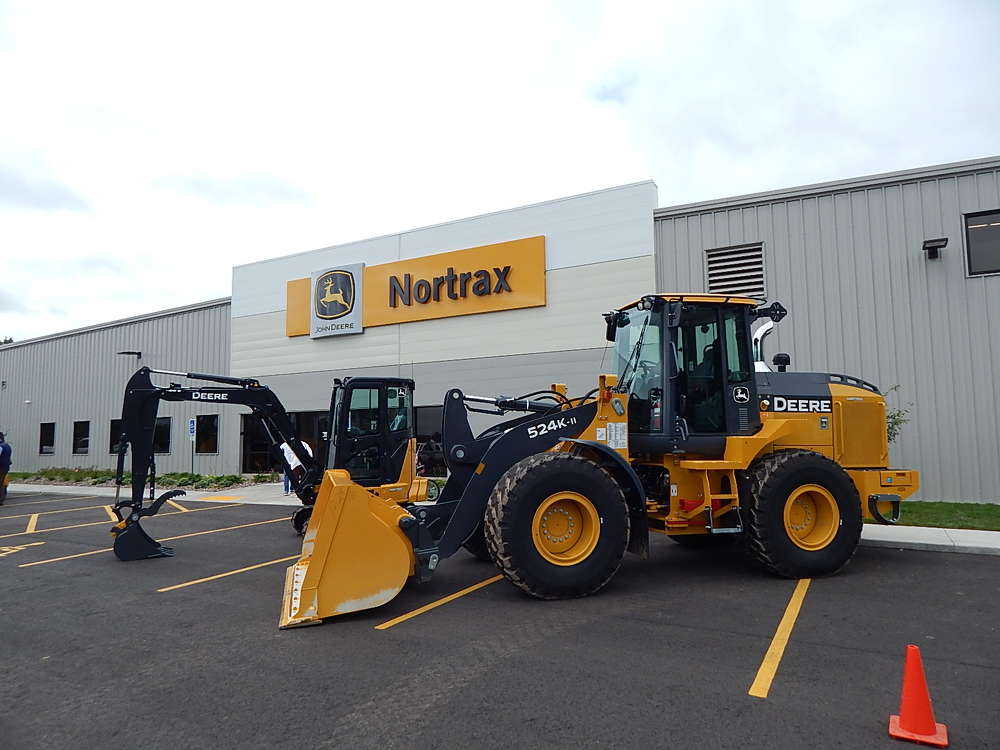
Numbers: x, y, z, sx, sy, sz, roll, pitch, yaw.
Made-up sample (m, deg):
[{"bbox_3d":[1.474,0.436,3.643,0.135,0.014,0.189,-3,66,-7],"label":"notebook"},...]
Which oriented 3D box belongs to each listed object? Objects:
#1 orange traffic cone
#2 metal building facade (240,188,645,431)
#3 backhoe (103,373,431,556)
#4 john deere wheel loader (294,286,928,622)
[{"bbox_3d":[2.275,1.728,3.478,0.270,0.470,0.270,-4,-5,30],"label":"orange traffic cone"},{"bbox_3d":[-2.822,-0.691,19.202,15.773,7.287,0.600,-4,-5,31],"label":"metal building facade"},{"bbox_3d":[-3.682,1.316,10.579,4.786,2.580,1.944,2,-5,-33],"label":"backhoe"},{"bbox_3d":[1.256,0.707,7.747,7.300,3.200,2.560,0,-5,-15],"label":"john deere wheel loader"}]

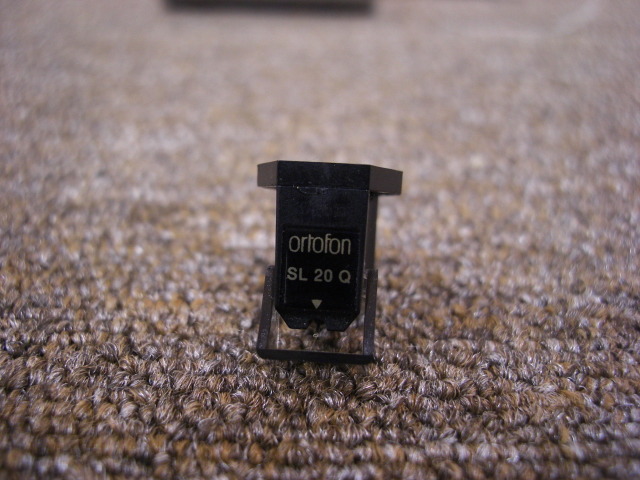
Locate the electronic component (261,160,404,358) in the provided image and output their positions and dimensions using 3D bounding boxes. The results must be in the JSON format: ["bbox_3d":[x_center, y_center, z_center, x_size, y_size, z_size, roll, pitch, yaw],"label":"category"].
[{"bbox_3d":[0.001,0.002,0.087,0.018,0.023,0.025,3,3,4],"label":"electronic component"}]

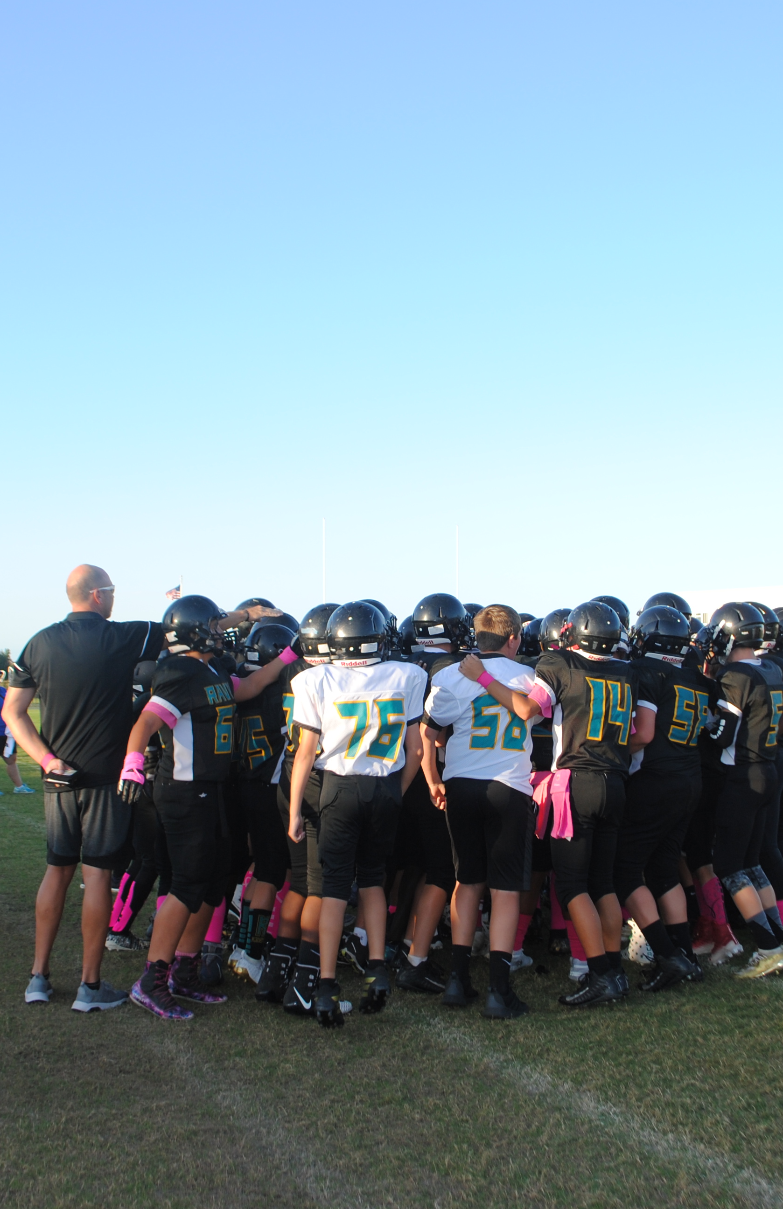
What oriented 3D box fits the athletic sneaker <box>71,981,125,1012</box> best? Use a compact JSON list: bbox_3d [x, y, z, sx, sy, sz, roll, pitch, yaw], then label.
[{"bbox_3d":[-1.205,1.601,5.614,0.108,0.115,0.300,-2,-4,34],"label":"athletic sneaker"}]

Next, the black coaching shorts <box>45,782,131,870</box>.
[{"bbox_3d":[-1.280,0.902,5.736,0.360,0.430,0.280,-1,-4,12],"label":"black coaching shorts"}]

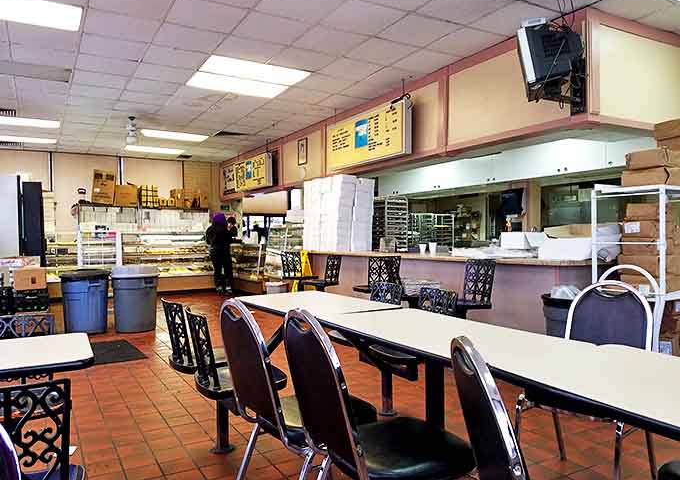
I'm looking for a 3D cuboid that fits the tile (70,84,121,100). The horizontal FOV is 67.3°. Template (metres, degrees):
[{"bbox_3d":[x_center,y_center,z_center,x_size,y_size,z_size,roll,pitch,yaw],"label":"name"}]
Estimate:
[{"bbox_3d":[-3.214,-1.958,6.761,0.605,0.020,0.605,-1,1,-30],"label":"tile"}]

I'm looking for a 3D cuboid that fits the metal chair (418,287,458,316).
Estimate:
[{"bbox_3d":[0.428,0.709,3.055,0.430,0.790,0.410,-1,1,-30],"label":"metal chair"}]

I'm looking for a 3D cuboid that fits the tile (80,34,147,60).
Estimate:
[{"bbox_3d":[-2.292,-1.956,5.194,0.610,0.022,0.610,-1,1,-30],"label":"tile"}]

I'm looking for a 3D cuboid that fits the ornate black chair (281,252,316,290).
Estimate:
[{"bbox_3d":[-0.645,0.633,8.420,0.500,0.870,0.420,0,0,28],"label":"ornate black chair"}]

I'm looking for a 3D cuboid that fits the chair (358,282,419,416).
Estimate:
[{"bbox_3d":[0.253,0.708,3.335,0.440,0.790,0.420,-1,1,-30],"label":"chair"}]

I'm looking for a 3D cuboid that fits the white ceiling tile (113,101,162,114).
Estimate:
[{"bbox_3d":[-2.995,-1.969,7.595,0.605,0.020,0.605,-1,1,-30],"label":"white ceiling tile"}]

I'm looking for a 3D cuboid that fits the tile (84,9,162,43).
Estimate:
[{"bbox_3d":[-1.984,-1.955,4.667,0.610,0.022,0.610,-1,1,-30],"label":"tile"}]

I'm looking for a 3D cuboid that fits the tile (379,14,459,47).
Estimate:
[{"bbox_3d":[0.733,-1.984,4.851,0.605,0.020,0.605,-1,0,-30],"label":"tile"}]

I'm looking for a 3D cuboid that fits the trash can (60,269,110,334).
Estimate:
[{"bbox_3d":[-3.173,0.764,6.372,0.570,0.720,0.570,-1,0,-31],"label":"trash can"}]

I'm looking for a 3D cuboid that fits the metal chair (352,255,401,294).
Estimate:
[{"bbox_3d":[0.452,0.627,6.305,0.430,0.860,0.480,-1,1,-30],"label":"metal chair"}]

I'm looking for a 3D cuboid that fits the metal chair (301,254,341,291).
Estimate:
[{"bbox_3d":[-0.233,0.649,7.157,0.430,0.850,0.420,-1,0,-31],"label":"metal chair"}]

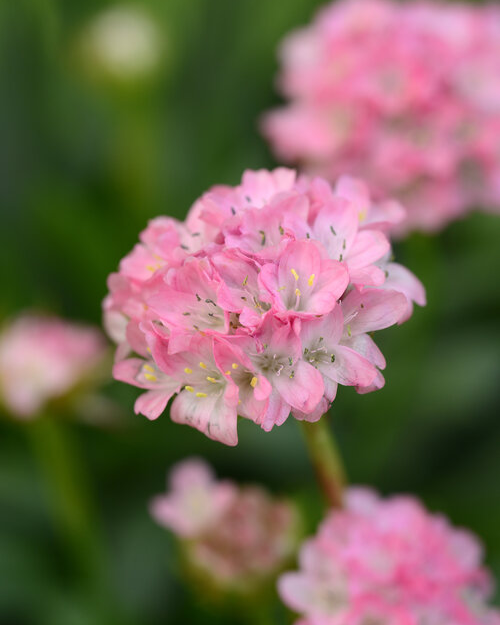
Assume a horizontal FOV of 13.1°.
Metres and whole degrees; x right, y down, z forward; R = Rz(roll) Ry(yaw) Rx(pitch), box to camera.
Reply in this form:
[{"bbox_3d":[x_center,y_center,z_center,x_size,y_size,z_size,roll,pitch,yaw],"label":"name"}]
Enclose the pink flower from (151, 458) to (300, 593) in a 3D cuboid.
[{"bbox_3d":[-0.003,0.029,0.295,0.019,0.017,0.018,-7,19,0],"label":"pink flower"}]

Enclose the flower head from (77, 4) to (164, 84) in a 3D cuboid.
[{"bbox_3d":[-0.024,-0.050,0.410,0.015,0.014,0.015,0,18,0],"label":"flower head"}]

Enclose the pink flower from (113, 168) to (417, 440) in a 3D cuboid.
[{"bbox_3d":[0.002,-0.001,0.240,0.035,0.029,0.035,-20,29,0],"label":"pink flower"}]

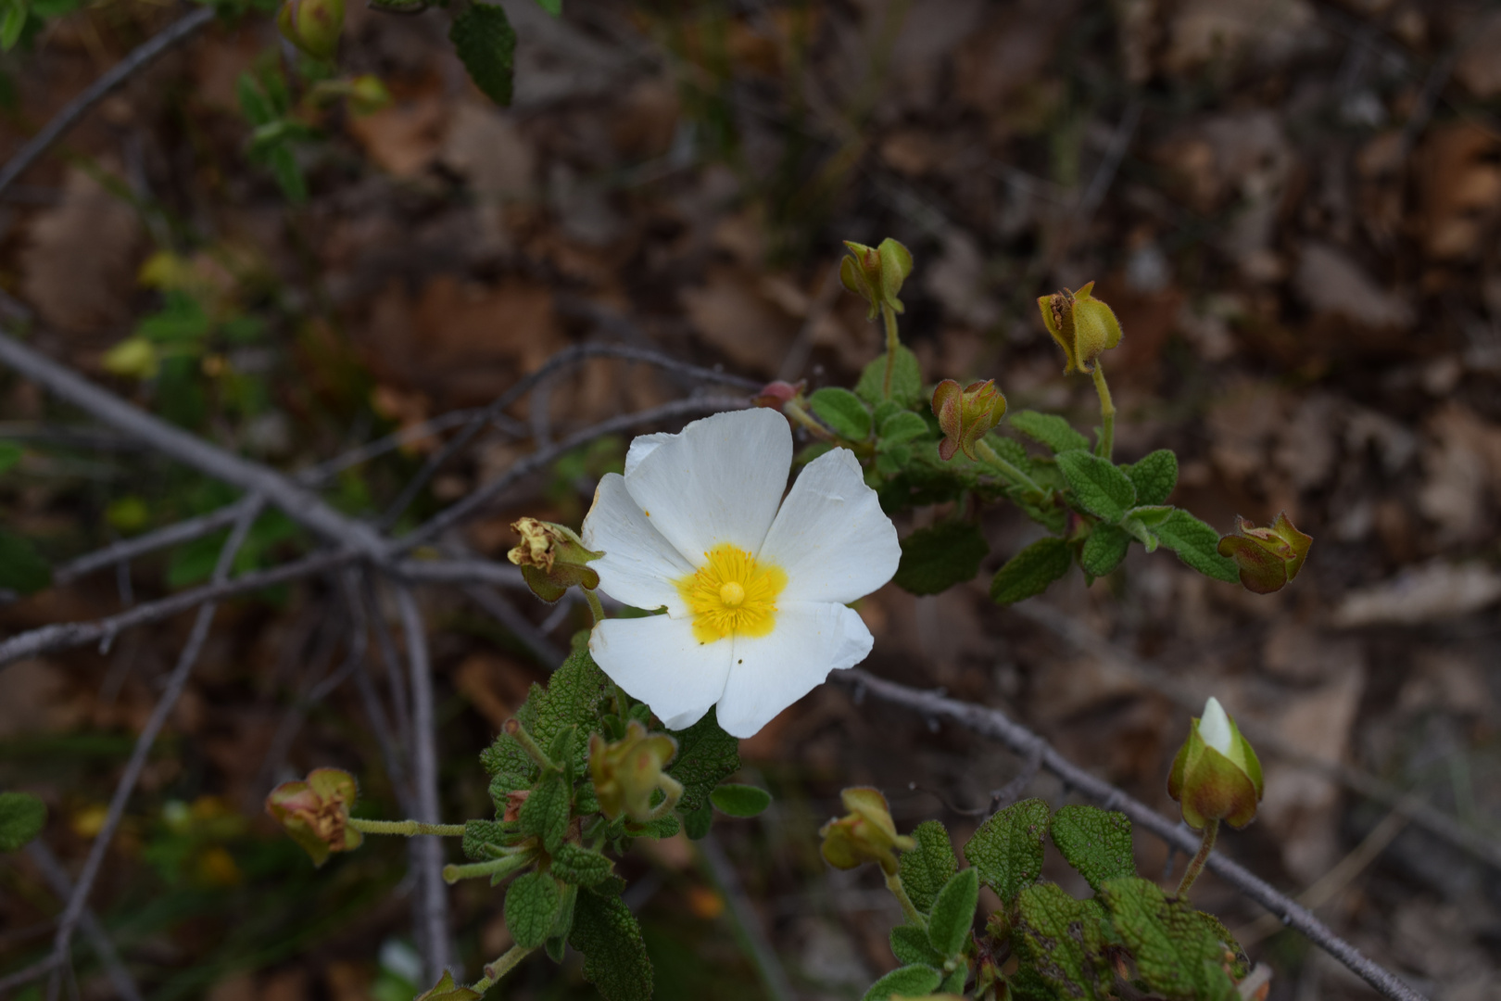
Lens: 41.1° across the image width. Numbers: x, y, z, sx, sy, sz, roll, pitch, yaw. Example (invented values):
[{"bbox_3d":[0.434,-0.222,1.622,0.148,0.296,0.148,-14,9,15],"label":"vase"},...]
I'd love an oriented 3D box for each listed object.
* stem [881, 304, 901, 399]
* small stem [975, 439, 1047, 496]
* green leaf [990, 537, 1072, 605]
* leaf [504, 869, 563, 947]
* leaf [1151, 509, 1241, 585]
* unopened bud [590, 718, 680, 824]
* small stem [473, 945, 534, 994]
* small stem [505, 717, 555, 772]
[{"bbox_3d":[0.022,-0.023,0.314,0.002,0.015,0.002,1,8,0],"label":"stem"},{"bbox_3d":[0.039,-0.005,0.295,0.014,0.002,0.002,36,10,-21],"label":"small stem"},{"bbox_3d":[0.052,0.013,0.365,0.019,0.005,0.009,-36,65,-12],"label":"green leaf"},{"bbox_3d":[-0.034,0.064,0.314,0.009,0.004,0.013,4,66,5],"label":"leaf"},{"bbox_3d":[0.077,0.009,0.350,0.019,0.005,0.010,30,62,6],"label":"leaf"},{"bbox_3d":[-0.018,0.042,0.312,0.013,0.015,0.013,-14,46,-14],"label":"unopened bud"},{"bbox_3d":[-0.035,0.067,0.288,0.010,0.002,0.002,-32,19,-23],"label":"small stem"},{"bbox_3d":[-0.034,0.038,0.308,0.003,0.013,0.003,-26,42,23],"label":"small stem"}]

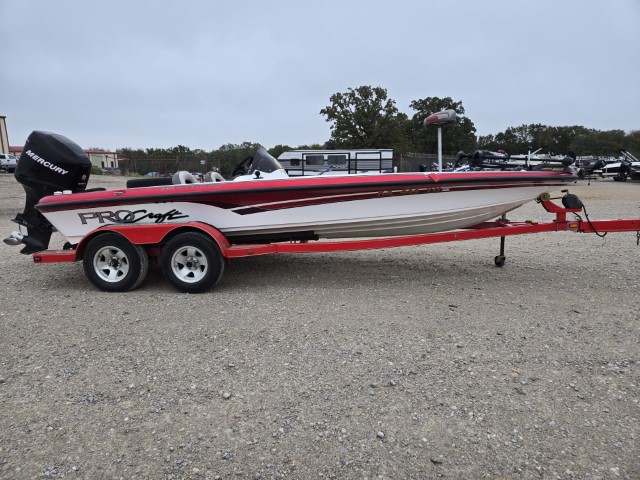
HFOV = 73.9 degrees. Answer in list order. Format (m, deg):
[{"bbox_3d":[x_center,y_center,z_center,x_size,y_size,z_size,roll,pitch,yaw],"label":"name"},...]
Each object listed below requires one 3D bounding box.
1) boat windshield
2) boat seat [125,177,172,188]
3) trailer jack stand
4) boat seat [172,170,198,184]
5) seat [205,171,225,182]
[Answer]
[{"bbox_3d":[-0.612,-0.910,4.866,0.380,0.320,0.600,-2,10,3],"label":"boat windshield"},{"bbox_3d":[-2.130,-0.687,5.516,0.520,0.220,0.480,-2,10,3],"label":"boat seat"},{"bbox_3d":[2.391,-0.026,5.616,0.210,0.760,0.200,-1,10,3],"label":"trailer jack stand"},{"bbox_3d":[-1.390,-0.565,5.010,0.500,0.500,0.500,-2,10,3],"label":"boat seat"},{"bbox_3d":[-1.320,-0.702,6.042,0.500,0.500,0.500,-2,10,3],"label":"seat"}]

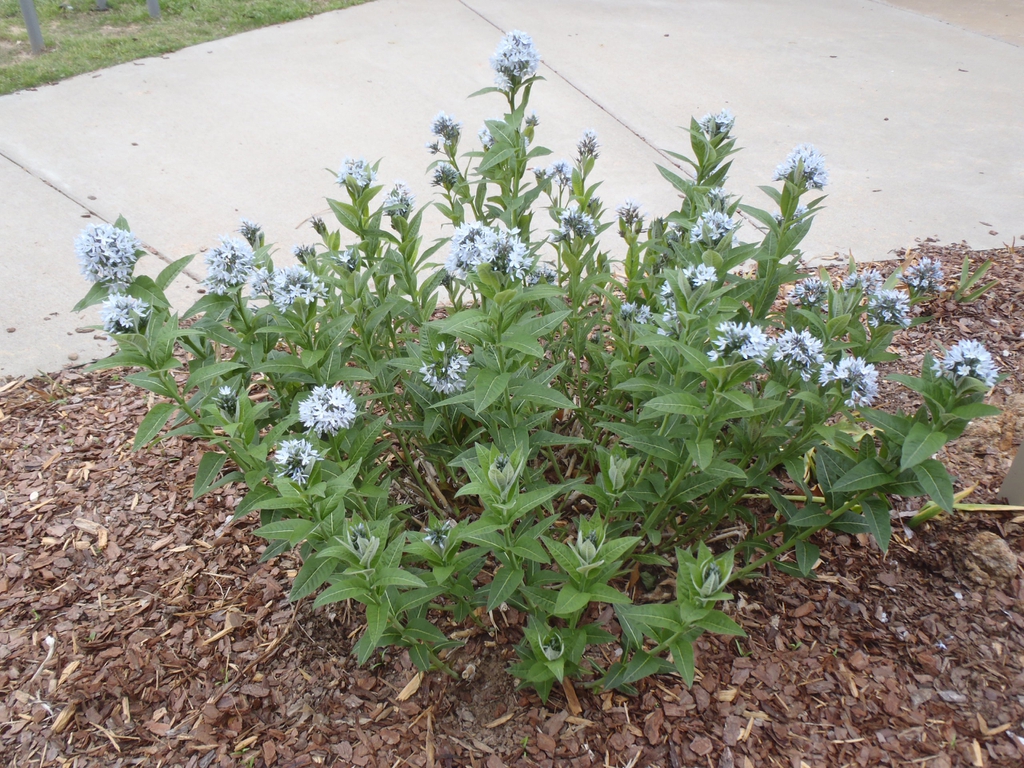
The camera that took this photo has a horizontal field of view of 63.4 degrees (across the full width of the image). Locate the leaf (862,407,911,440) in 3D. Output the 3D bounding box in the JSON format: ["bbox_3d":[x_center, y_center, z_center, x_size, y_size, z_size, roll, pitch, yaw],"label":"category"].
[{"bbox_3d":[0.574,0.062,1.270,0.093,0.015,0.040,36,72,22],"label":"leaf"}]

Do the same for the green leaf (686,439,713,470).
[{"bbox_3d":[0.244,0.092,1.076,0.033,0.013,0.060,5,35,2],"label":"green leaf"}]

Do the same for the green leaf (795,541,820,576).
[{"bbox_3d":[0.446,0.263,1.250,0.034,0.013,0.057,-4,52,8],"label":"green leaf"}]

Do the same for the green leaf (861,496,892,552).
[{"bbox_3d":[0.492,0.191,1.118,0.032,0.011,0.072,-7,72,-11],"label":"green leaf"}]

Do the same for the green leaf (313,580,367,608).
[{"bbox_3d":[-0.206,0.253,0.998,0.068,0.012,0.028,-14,43,-15],"label":"green leaf"}]

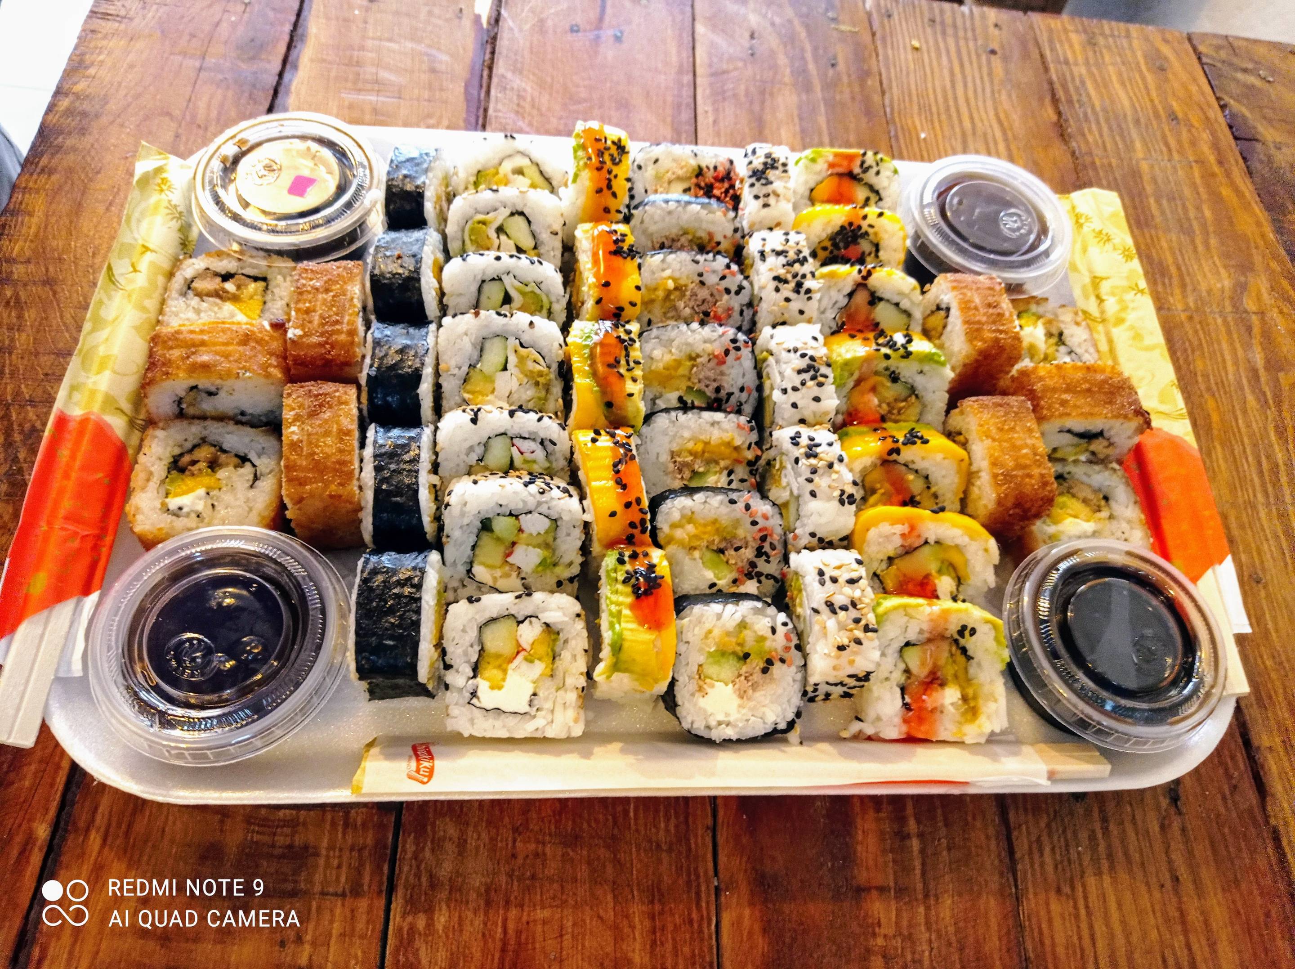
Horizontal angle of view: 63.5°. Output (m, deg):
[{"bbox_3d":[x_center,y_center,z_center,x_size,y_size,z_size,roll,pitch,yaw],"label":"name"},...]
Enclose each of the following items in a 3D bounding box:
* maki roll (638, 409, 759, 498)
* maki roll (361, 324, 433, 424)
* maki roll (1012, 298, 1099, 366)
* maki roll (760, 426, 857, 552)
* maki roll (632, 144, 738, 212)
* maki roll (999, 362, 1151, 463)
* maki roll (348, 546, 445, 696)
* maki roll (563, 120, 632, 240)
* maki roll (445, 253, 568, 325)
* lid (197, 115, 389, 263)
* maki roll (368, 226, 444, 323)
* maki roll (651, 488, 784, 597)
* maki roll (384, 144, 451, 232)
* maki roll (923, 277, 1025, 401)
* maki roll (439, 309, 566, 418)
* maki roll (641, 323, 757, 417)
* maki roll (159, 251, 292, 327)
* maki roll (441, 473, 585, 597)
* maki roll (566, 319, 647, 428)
[{"bbox_3d":[0.017,-0.006,0.348,0.038,0.021,0.037,1,98,-7],"label":"maki roll"},{"bbox_3d":[-0.080,-0.032,0.335,0.019,0.038,0.037,1,58,-6],"label":"maki roll"},{"bbox_3d":[0.146,-0.055,0.394,0.037,0.021,0.036,2,100,-7],"label":"maki roll"},{"bbox_3d":[0.053,0.003,0.346,0.022,0.039,0.039,-4,59,-13],"label":"maki roll"},{"bbox_3d":[0.014,-0.112,0.409,0.041,0.040,0.021,1,17,-7],"label":"maki roll"},{"bbox_3d":[0.150,-0.021,0.374,0.044,0.041,0.025,-3,57,-10],"label":"maki roll"},{"bbox_3d":[-0.072,0.041,0.306,0.023,0.038,0.040,0,59,-6],"label":"maki roll"},{"bbox_3d":[-0.020,-0.120,0.413,0.023,0.037,0.040,1,59,-7],"label":"maki roll"},{"bbox_3d":[-0.048,-0.057,0.352,0.039,0.039,0.021,1,18,-6],"label":"maki roll"},{"bbox_3d":[-0.133,-0.107,0.393,0.065,0.028,0.065,2,58,-7],"label":"lid"},{"bbox_3d":[-0.082,-0.066,0.356,0.019,0.038,0.037,-1,59,-4],"label":"maki roll"},{"bbox_3d":[0.021,0.022,0.328,0.040,0.022,0.040,1,97,-7],"label":"maki roll"},{"bbox_3d":[-0.082,-0.101,0.377,0.019,0.038,0.037,-1,59,-4],"label":"maki roll"},{"bbox_3d":[0.121,-0.055,0.391,0.021,0.038,0.039,3,58,-6],"label":"maki roll"},{"bbox_3d":[-0.047,-0.036,0.340,0.039,0.021,0.039,1,103,-6],"label":"maki roll"},{"bbox_3d":[0.018,-0.037,0.366,0.038,0.021,0.037,1,103,-7],"label":"maki roll"},{"bbox_3d":[-0.141,-0.059,0.352,0.042,0.025,0.041,1,103,-7],"label":"maki roll"},{"bbox_3d":[-0.041,0.019,0.319,0.041,0.024,0.041,1,102,-7],"label":"maki roll"},{"bbox_3d":[-0.015,-0.038,0.362,0.021,0.036,0.037,-2,59,-9],"label":"maki roll"}]

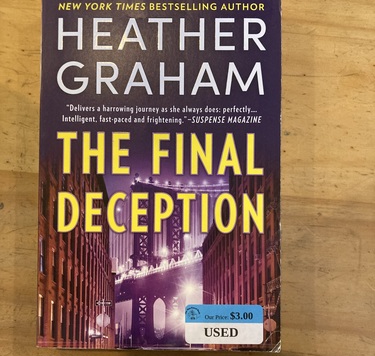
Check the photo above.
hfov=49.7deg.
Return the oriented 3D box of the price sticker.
[{"bbox_3d":[0.018,0.073,0.202,0.039,0.001,0.020,0,89,1],"label":"price sticker"}]

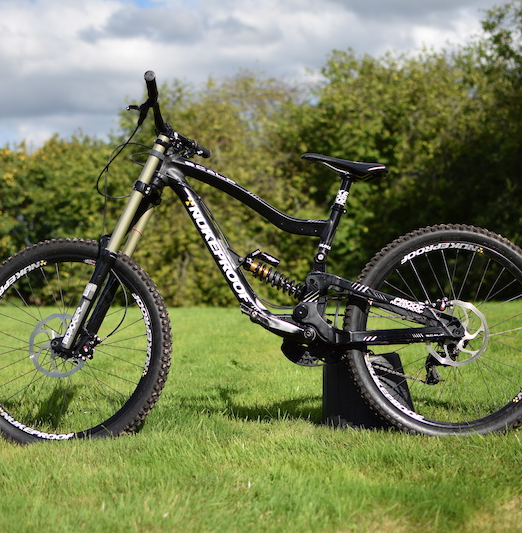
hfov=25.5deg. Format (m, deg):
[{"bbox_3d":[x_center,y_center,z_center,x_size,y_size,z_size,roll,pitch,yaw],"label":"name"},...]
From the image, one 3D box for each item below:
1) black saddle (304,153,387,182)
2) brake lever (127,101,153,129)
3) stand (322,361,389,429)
[{"bbox_3d":[0.263,-0.310,3.622,0.270,0.062,0.135,9,-6,1],"label":"black saddle"},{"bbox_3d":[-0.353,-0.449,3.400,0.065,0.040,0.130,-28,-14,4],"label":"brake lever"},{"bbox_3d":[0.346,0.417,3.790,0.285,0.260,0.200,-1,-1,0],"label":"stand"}]

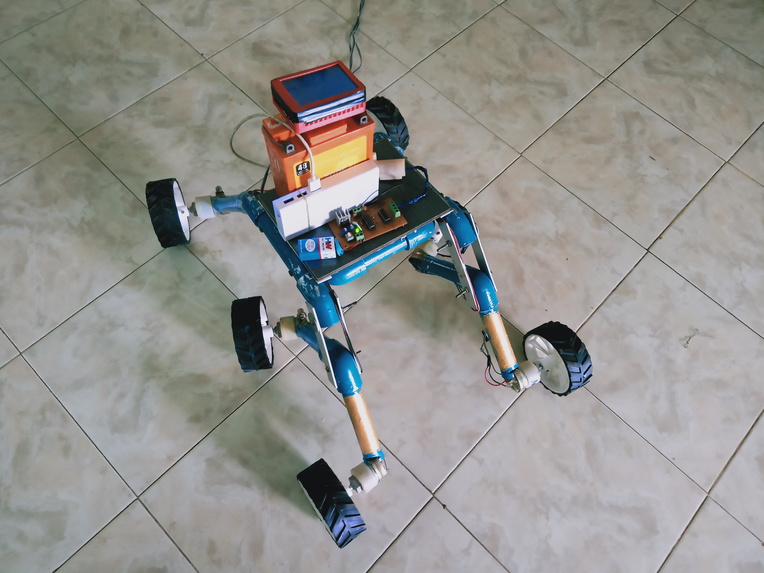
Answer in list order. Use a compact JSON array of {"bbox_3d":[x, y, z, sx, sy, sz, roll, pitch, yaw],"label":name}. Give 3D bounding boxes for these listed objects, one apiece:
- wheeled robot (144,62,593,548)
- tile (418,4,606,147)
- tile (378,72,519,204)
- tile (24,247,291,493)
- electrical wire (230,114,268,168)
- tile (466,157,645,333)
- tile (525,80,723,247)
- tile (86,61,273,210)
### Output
[{"bbox_3d":[-0.034,-0.067,0.804,0.468,0.403,0.660,-28,70,-17],"label":"wheeled robot"},{"bbox_3d":[0.279,-0.456,1.243,0.300,0.009,0.300,42,69,15],"label":"tile"},{"bbox_3d":[0.068,-0.266,1.135,0.300,0.009,0.300,42,69,15],"label":"tile"},{"bbox_3d":[-0.354,0.113,0.920,0.300,0.009,0.300,42,69,15],"label":"tile"},{"bbox_3d":[-0.156,-0.176,0.691,0.045,0.080,0.036,-28,70,-17],"label":"electrical wire"},{"bbox_3d":[0.284,-0.068,1.059,0.300,0.009,0.300,42,69,15],"label":"tile"},{"bbox_3d":[0.495,-0.258,1.167,0.300,0.009,0.300,42,69,15],"label":"tile"},{"bbox_3d":[-0.359,-0.275,1.104,0.300,0.009,0.300,42,69,15],"label":"tile"}]

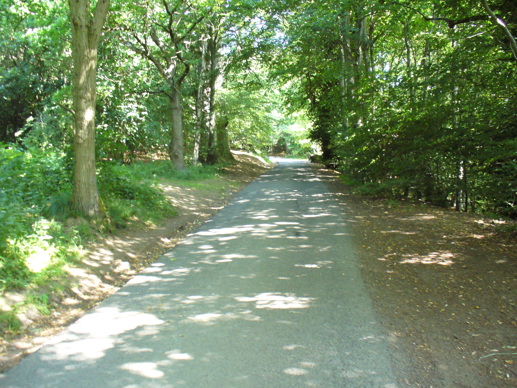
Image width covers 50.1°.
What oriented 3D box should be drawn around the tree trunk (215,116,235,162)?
[{"bbox_3d":[-1.692,-2.737,27.500,0.980,2.350,0.950,0,5,0],"label":"tree trunk"}]

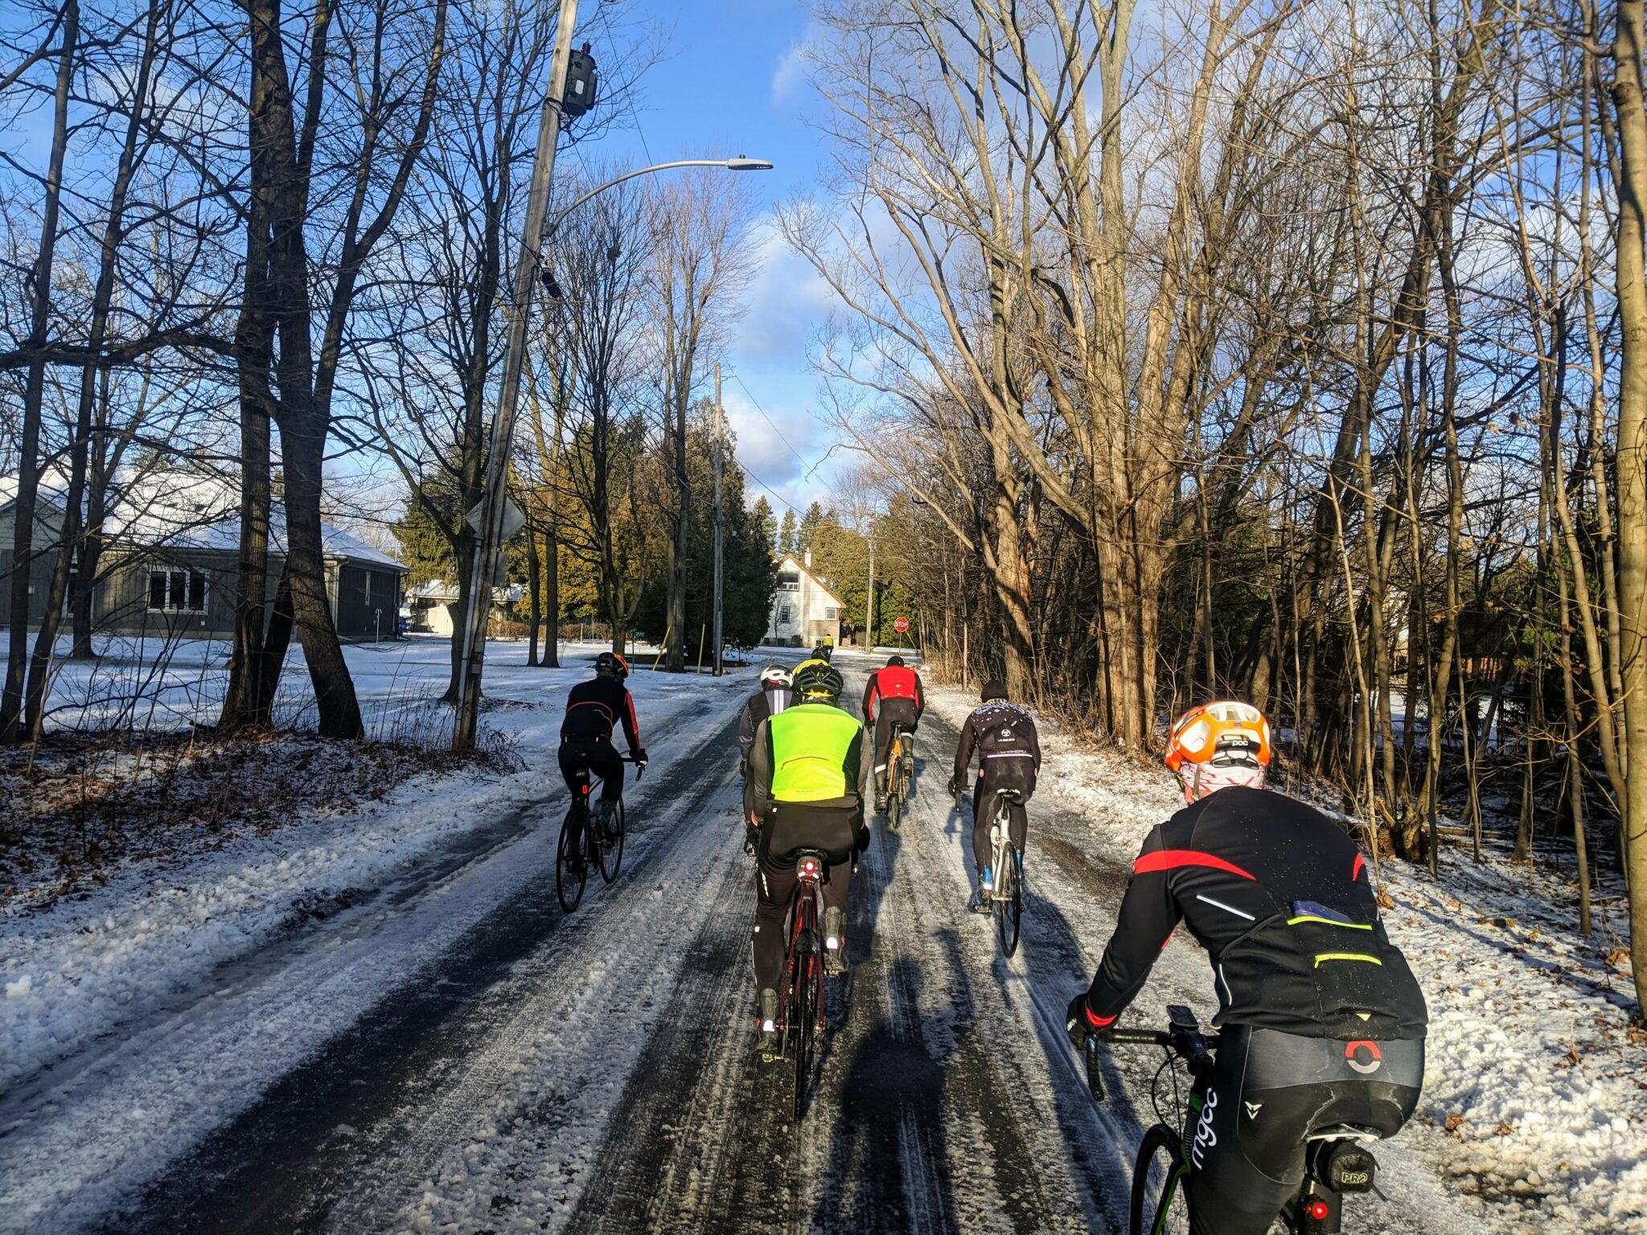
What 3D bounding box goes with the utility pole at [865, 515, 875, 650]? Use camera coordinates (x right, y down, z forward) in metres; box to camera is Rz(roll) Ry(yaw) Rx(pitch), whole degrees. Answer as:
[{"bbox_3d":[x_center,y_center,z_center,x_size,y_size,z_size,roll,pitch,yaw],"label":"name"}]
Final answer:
[{"bbox_3d":[3.305,-2.292,88.000,0.320,9.500,0.320,3,-1,0],"label":"utility pole"}]

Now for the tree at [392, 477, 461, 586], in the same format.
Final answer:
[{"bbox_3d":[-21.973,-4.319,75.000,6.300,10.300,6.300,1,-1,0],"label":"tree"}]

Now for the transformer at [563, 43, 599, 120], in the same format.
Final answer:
[{"bbox_3d":[-3.493,-7.727,18.500,0.460,0.900,0.450,7,-1,9],"label":"transformer"}]

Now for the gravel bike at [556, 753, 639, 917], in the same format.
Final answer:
[{"bbox_3d":[-1.560,1.400,8.720,0.430,0.980,1.670,2,-1,5],"label":"gravel bike"}]

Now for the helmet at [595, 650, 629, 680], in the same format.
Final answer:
[{"bbox_3d":[-1.446,0.331,8.800,0.210,0.180,0.280,1,-1,25],"label":"helmet"}]

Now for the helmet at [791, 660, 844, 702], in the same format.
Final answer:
[{"bbox_3d":[-0.024,0.264,5.380,0.210,0.175,0.280,1,-1,-6],"label":"helmet"}]

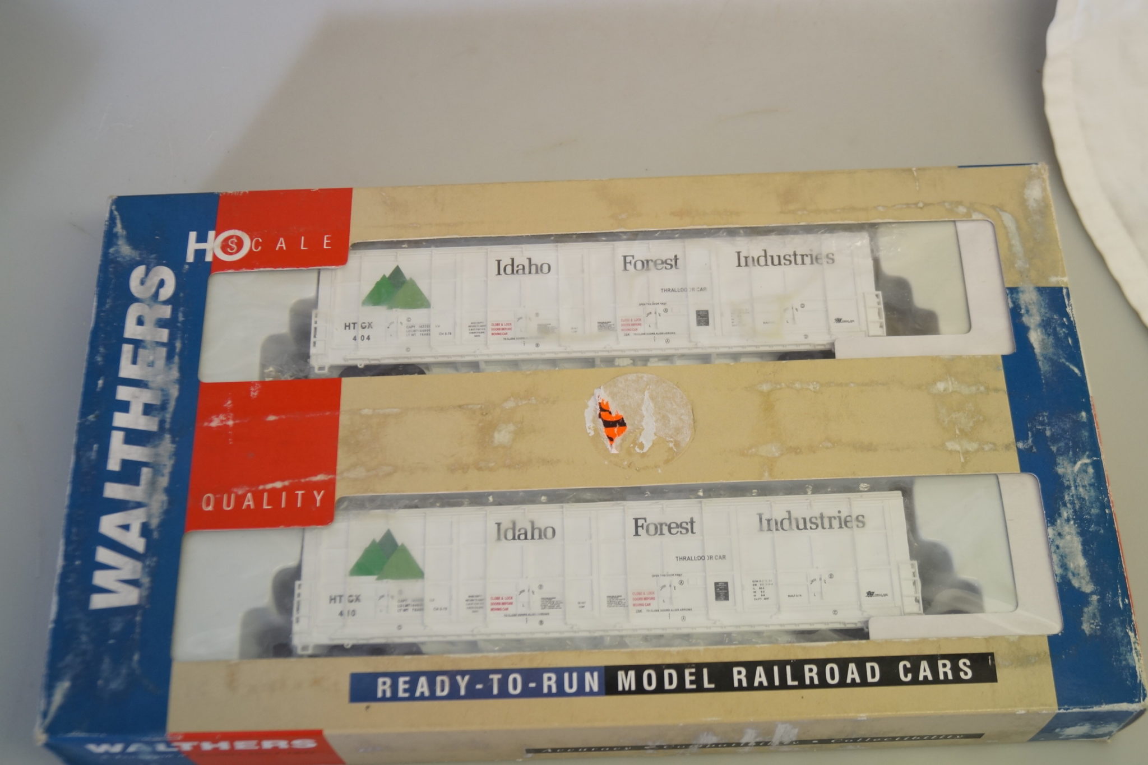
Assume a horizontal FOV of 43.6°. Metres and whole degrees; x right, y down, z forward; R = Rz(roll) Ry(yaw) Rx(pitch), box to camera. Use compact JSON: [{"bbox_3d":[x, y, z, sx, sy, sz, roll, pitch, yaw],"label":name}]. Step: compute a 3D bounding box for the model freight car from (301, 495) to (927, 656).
[{"bbox_3d":[0.010,0.067,0.447,0.200,0.037,0.054,-2,66,1],"label":"model freight car"}]

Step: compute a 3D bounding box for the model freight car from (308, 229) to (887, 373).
[{"bbox_3d":[0.008,-0.016,0.484,0.200,0.037,0.054,-2,66,1],"label":"model freight car"}]

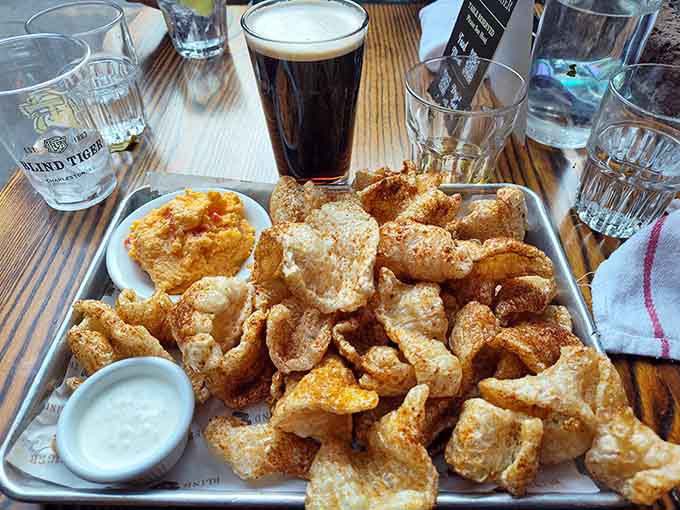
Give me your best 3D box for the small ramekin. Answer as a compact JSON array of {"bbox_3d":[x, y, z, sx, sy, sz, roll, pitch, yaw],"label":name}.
[{"bbox_3d":[-0.111,0.094,0.249,0.068,0.031,0.068,0,48,1],"label":"small ramekin"}]

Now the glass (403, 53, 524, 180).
[{"bbox_3d":[0.095,-0.098,0.376,0.089,0.095,0.089,0,48,1],"label":"glass"}]

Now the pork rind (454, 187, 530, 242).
[{"bbox_3d":[0.115,-0.030,0.343,0.053,0.037,0.032,0,48,1],"label":"pork rind"}]

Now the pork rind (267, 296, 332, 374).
[{"bbox_3d":[-0.024,0.046,0.265,0.040,0.038,0.036,0,49,1],"label":"pork rind"}]

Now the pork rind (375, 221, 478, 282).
[{"bbox_3d":[0.058,-0.002,0.304,0.066,0.030,0.033,7,48,7],"label":"pork rind"}]

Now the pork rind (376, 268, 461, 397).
[{"bbox_3d":[0.044,0.044,0.255,0.040,0.033,0.064,-14,50,-11],"label":"pork rind"}]

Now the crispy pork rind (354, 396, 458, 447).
[{"bbox_3d":[0.036,0.091,0.246,0.054,0.028,0.032,0,49,1],"label":"crispy pork rind"}]

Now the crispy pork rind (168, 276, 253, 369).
[{"bbox_3d":[-0.079,0.044,0.278,0.048,0.038,0.044,0,48,1],"label":"crispy pork rind"}]

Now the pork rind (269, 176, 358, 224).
[{"bbox_3d":[-0.020,-0.037,0.345,0.067,0.037,0.034,0,48,1],"label":"pork rind"}]

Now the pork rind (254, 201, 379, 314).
[{"bbox_3d":[-0.015,0.002,0.284,0.071,0.046,0.060,0,49,1],"label":"pork rind"}]

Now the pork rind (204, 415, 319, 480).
[{"bbox_3d":[-0.041,0.104,0.241,0.058,0.025,0.031,9,50,8],"label":"pork rind"}]

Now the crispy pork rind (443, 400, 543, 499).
[{"bbox_3d":[0.078,0.099,0.231,0.046,0.033,0.042,0,48,1],"label":"crispy pork rind"}]

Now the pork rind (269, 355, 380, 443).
[{"bbox_3d":[-0.009,0.079,0.248,0.055,0.036,0.041,-6,49,-5],"label":"pork rind"}]

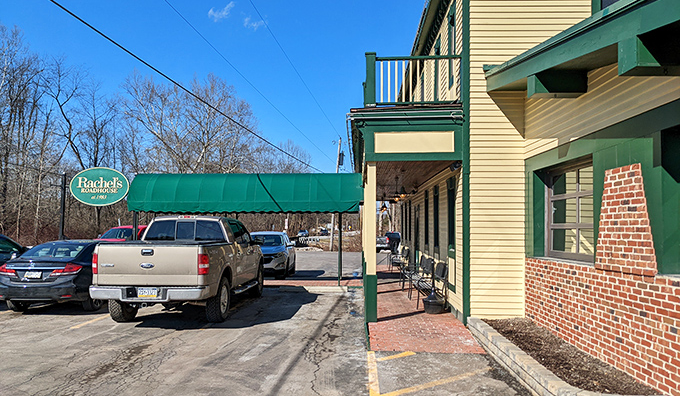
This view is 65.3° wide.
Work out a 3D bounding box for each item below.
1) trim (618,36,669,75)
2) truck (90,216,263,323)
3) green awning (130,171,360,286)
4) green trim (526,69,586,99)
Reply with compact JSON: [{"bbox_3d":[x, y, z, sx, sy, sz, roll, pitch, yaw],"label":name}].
[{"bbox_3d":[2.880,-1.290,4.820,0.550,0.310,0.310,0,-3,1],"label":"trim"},{"bbox_3d":[-3.020,1.440,11.600,2.050,1.970,5.700,0,-3,2],"label":"truck"},{"bbox_3d":[-2.600,0.860,15.500,6.500,3.150,1.800,0,-2,2],"label":"green awning"},{"bbox_3d":[3.010,-1.570,7.360,0.730,0.290,0.300,0,-3,1],"label":"green trim"}]

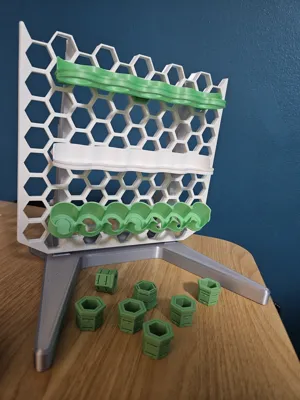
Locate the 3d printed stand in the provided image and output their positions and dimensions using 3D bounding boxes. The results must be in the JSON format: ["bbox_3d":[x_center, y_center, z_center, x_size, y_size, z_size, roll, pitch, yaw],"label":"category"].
[{"bbox_3d":[-0.017,0.079,0.303,0.230,0.015,0.189,-1,15,-30],"label":"3d printed stand"}]

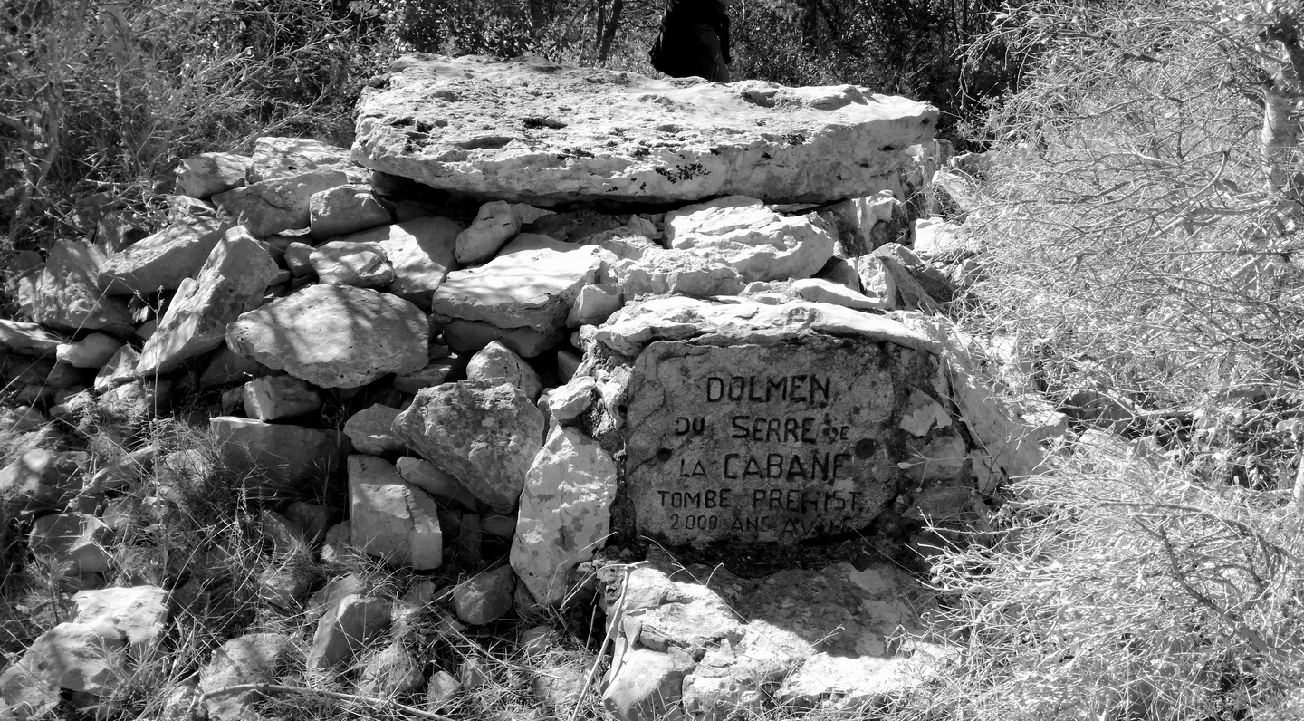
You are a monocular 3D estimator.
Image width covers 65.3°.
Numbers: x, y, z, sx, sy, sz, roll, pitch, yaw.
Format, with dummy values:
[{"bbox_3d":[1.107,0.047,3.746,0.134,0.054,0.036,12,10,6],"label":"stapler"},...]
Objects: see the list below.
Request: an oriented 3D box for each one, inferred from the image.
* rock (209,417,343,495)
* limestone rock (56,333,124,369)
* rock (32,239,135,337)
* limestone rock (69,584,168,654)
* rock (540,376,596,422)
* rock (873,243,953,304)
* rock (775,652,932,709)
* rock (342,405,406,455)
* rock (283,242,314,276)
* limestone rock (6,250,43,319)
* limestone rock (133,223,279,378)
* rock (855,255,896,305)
[{"bbox_3d":[-1.152,0.292,3.120,0.400,0.200,0.240,3,21,-1],"label":"rock"},{"bbox_3d":[-1.906,-0.031,3.450,0.210,0.105,0.150,-12,23,-17],"label":"limestone rock"},{"bbox_3d":[-1.982,-0.253,3.550,0.310,0.290,0.220,-9,22,-23],"label":"rock"},{"bbox_3d":[-1.310,0.631,2.500,0.220,0.110,0.160,-12,23,-29],"label":"limestone rock"},{"bbox_3d":[-0.225,0.103,2.720,0.140,0.100,0.120,-9,20,3],"label":"rock"},{"bbox_3d":[0.808,-0.270,3.150,0.250,0.140,0.200,28,17,-10],"label":"rock"},{"bbox_3d":[0.482,0.775,2.450,0.368,0.094,0.150,0,20,0],"label":"rock"},{"bbox_3d":[-0.815,0.203,3.000,0.183,0.116,0.160,-5,21,-14],"label":"rock"},{"bbox_3d":[-1.180,-0.340,3.400,0.105,0.105,0.110,-7,21,-18],"label":"rock"},{"bbox_3d":[-2.246,-0.268,3.650,0.120,0.251,0.140,-12,24,-30],"label":"limestone rock"},{"bbox_3d":[-1.419,-0.190,3.250,0.200,0.560,0.200,36,-5,-12],"label":"limestone rock"},{"bbox_3d":[0.773,-0.275,3.500,0.130,0.160,0.160,7,22,19],"label":"rock"}]

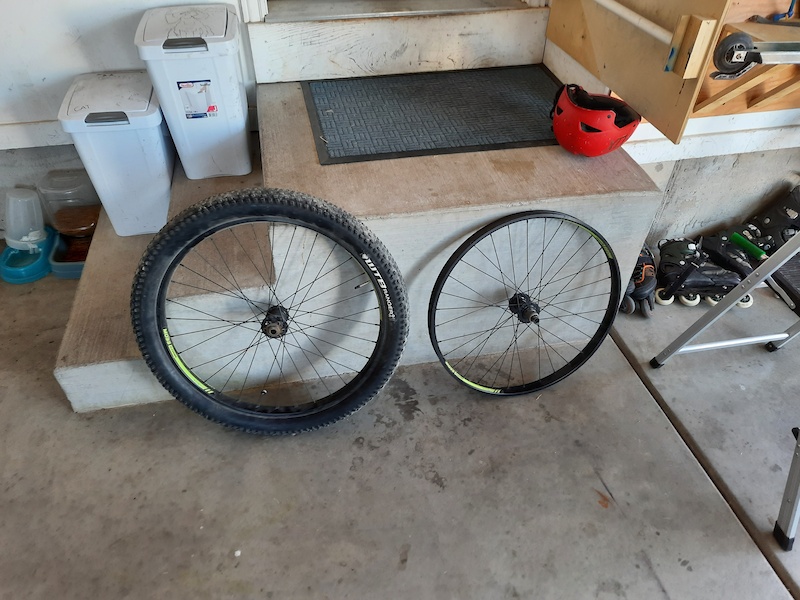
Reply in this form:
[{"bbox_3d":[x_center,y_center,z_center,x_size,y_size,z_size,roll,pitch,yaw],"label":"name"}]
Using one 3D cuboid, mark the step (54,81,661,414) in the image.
[{"bbox_3d":[-0.202,-0.285,1.916,1.710,0.604,0.885,-7,44,-10],"label":"step"}]

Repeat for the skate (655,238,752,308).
[{"bbox_3d":[1.133,-0.091,2.022,0.360,0.275,0.125,2,37,1],"label":"skate"}]

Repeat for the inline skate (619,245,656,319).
[{"bbox_3d":[0.852,-0.108,2.028,0.120,0.270,0.290,-1,43,-4],"label":"inline skate"}]

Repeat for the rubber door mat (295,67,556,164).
[{"bbox_3d":[0.166,-0.652,1.877,0.930,0.012,0.612,-7,44,-10],"label":"rubber door mat"}]

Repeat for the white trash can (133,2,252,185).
[{"bbox_3d":[-0.632,-0.672,1.804,0.275,0.468,0.325,-9,45,-13],"label":"white trash can"}]

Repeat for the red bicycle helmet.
[{"bbox_3d":[0.569,-0.523,1.625,0.272,0.190,0.210,16,41,7],"label":"red bicycle helmet"}]

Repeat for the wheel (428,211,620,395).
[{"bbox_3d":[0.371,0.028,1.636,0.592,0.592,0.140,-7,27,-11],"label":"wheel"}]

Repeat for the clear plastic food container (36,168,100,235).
[{"bbox_3d":[-1.216,-0.345,2.055,0.200,0.230,0.200,-7,44,-10],"label":"clear plastic food container"}]

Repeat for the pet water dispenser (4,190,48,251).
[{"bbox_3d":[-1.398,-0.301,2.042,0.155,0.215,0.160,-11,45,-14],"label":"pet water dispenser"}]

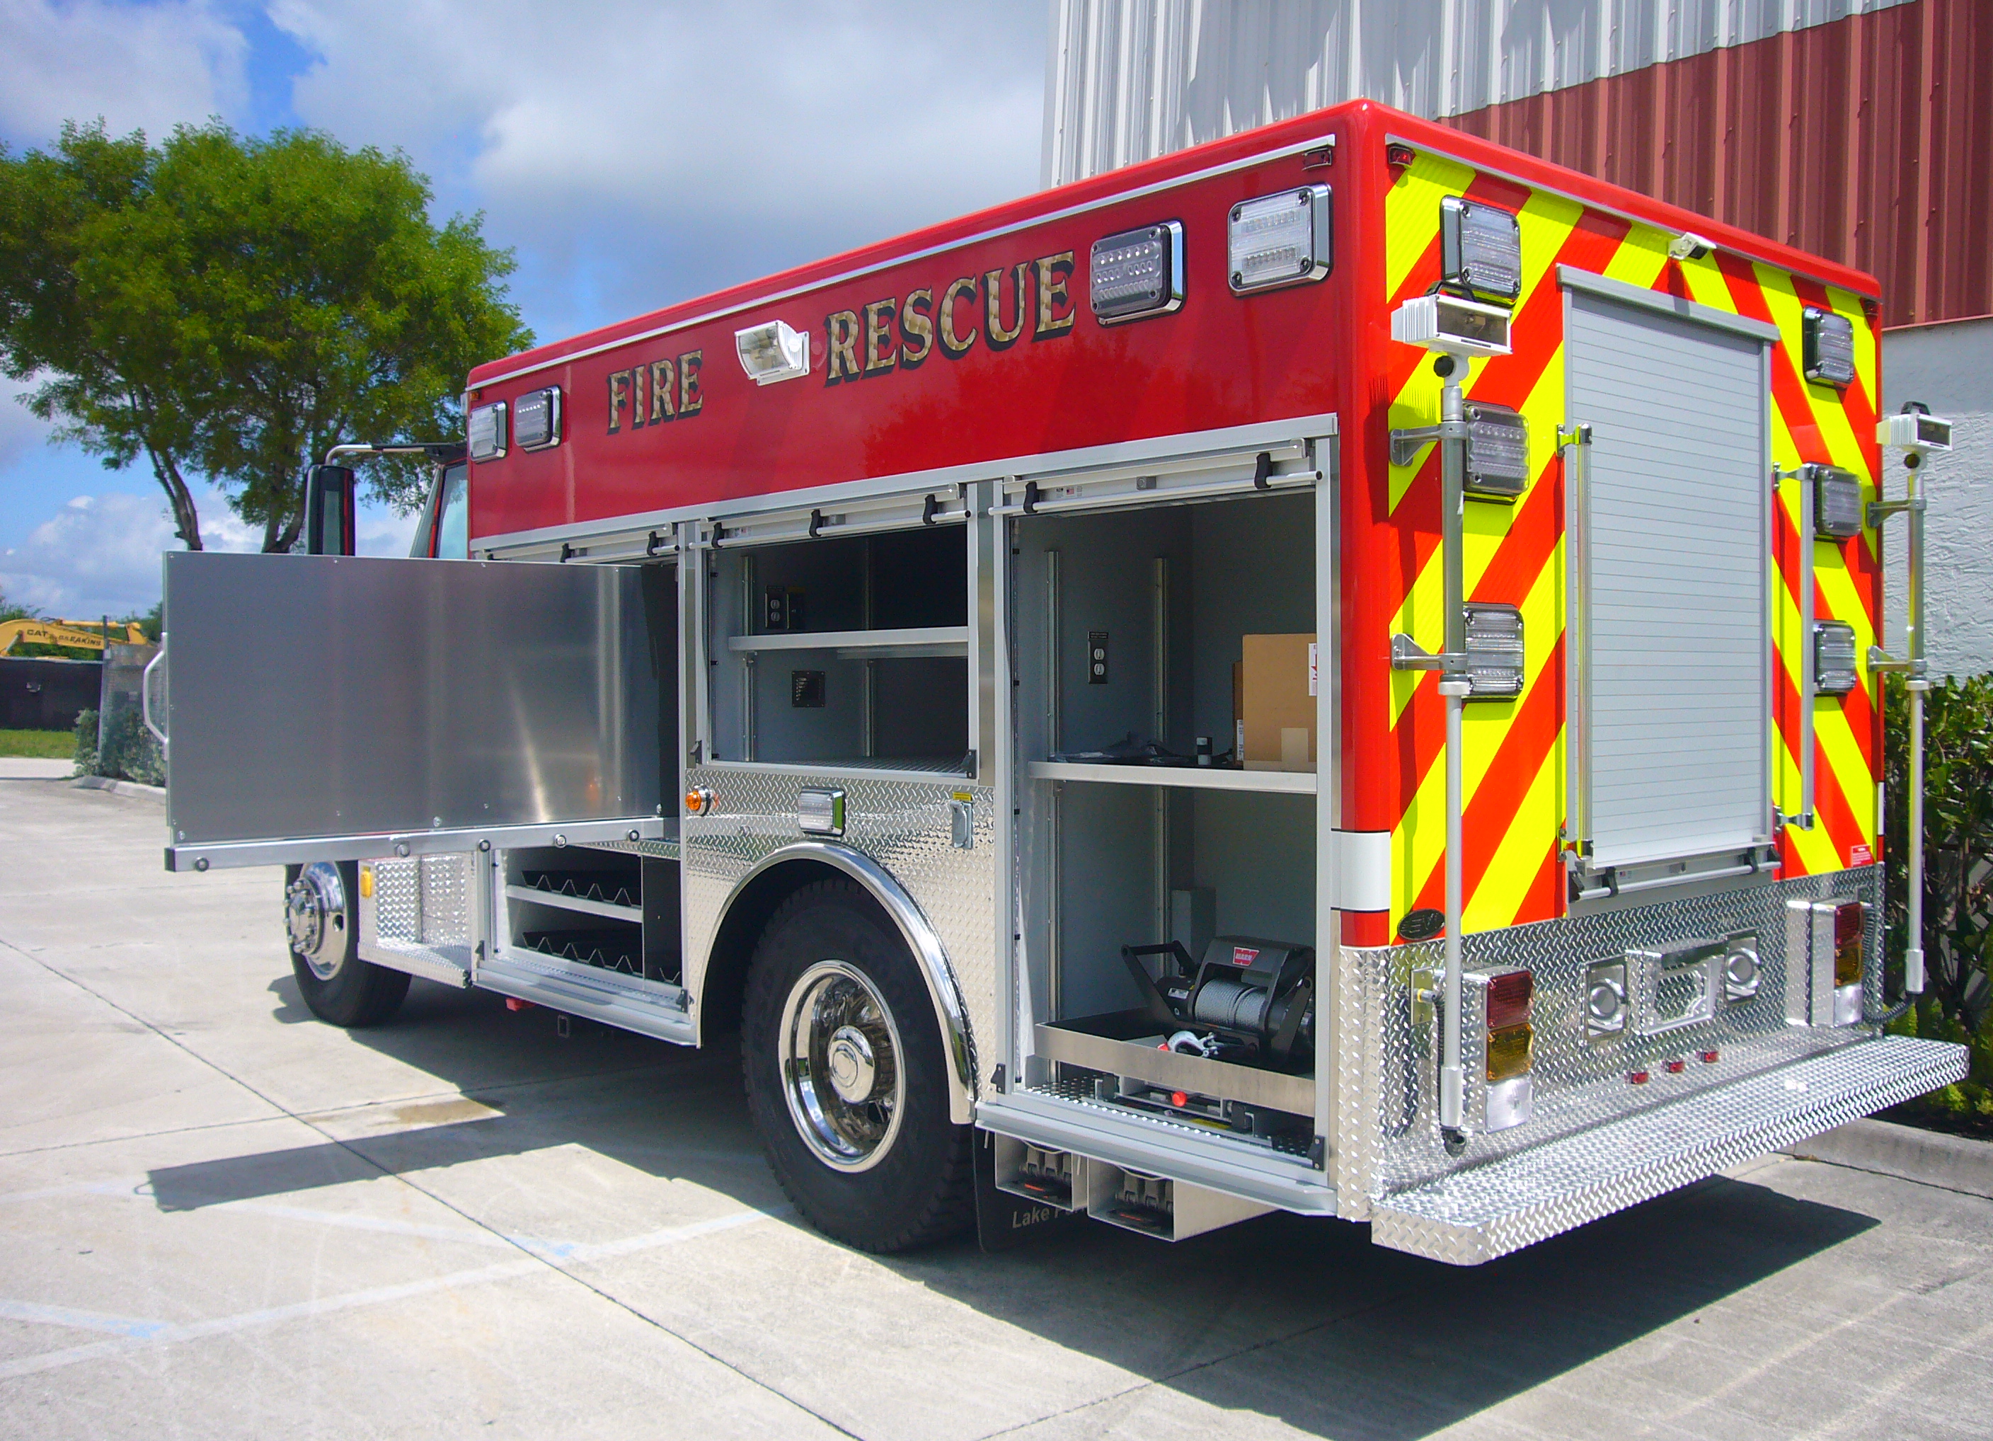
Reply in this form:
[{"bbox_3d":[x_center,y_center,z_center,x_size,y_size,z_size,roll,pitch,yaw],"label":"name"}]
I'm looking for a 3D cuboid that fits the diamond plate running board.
[{"bbox_3d":[1.738,0.983,4.427,2.424,0.082,0.230,-1,1,-42],"label":"diamond plate running board"}]

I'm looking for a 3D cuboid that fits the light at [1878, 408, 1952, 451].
[{"bbox_3d":[2.606,-0.809,5.227,0.252,0.090,0.122,-1,1,-41],"label":"light"}]

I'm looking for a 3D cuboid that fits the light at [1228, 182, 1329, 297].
[{"bbox_3d":[0.581,-0.993,3.817,0.043,0.194,0.257,-1,1,-42],"label":"light"}]

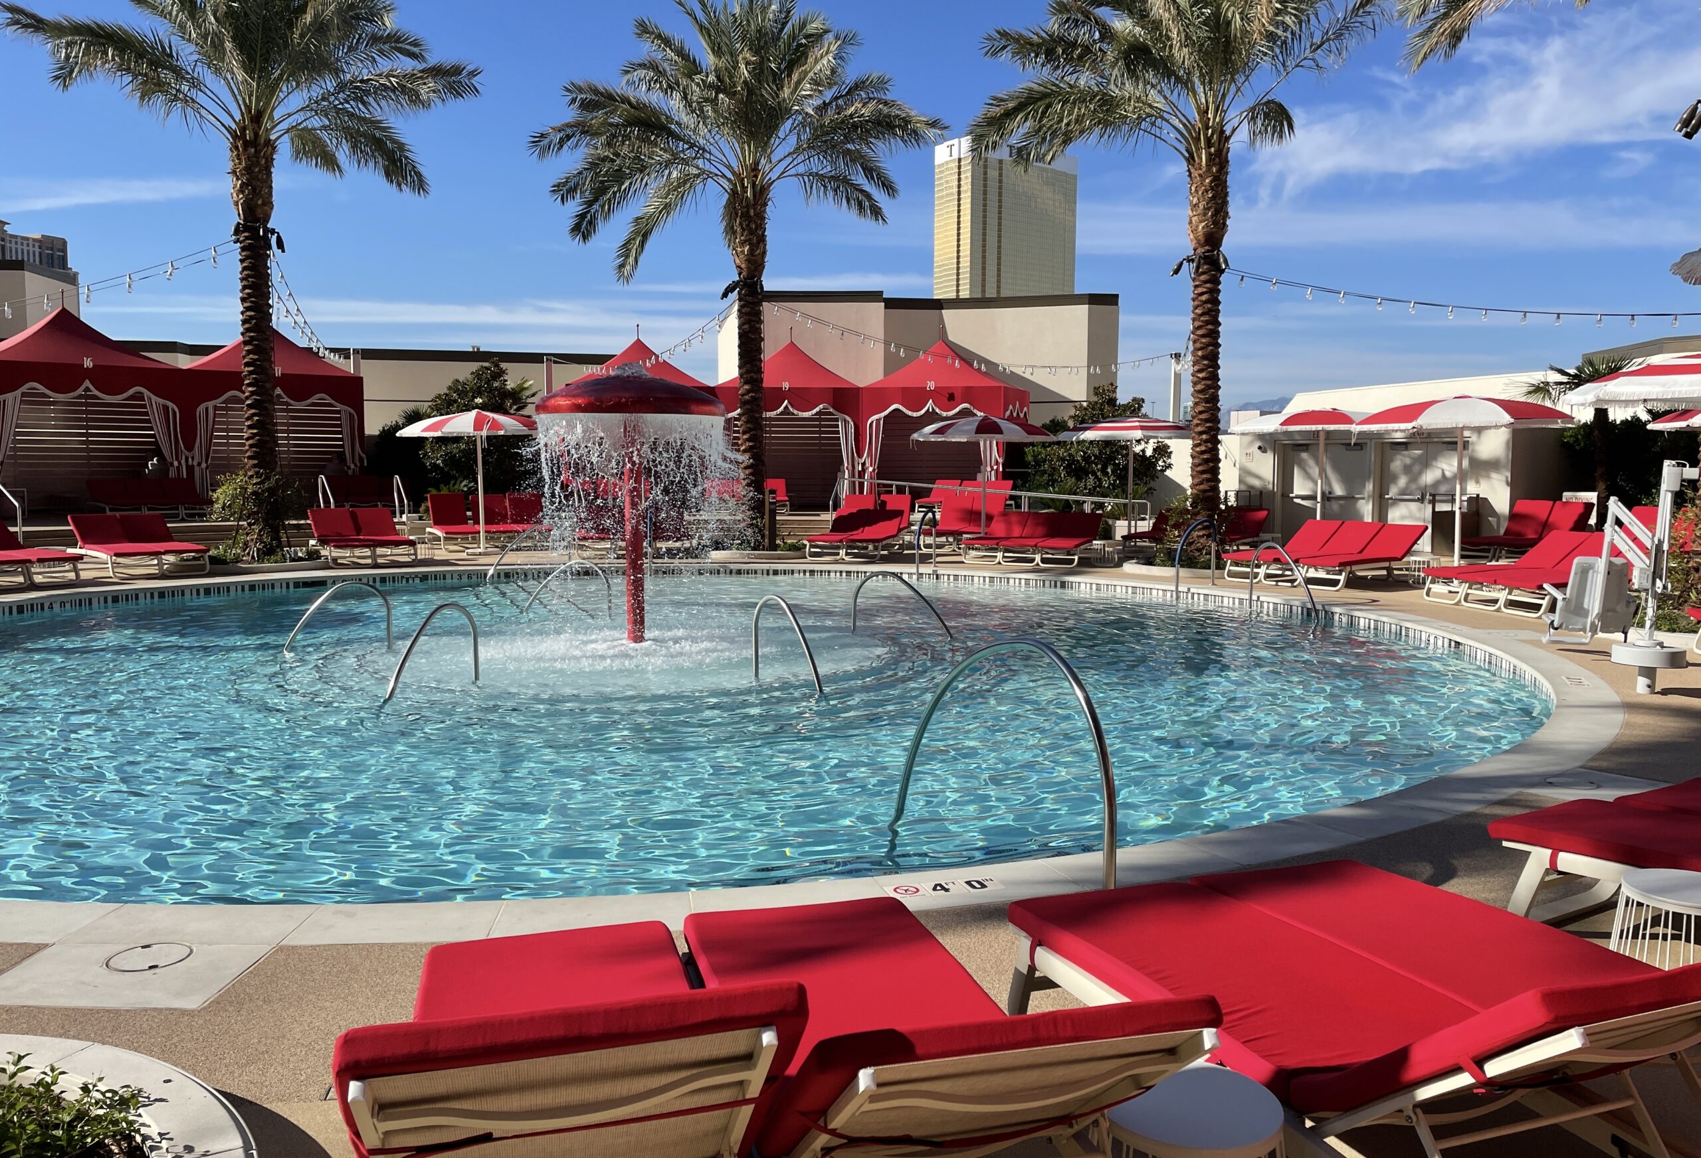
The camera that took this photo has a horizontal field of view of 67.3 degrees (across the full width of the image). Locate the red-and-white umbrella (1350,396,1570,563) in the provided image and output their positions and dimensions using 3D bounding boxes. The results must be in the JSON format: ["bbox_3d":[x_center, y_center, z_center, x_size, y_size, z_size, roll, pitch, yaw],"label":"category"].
[{"bbox_3d":[8.063,-1.173,16.908,2.850,2.540,2.850,0,5,0],"label":"red-and-white umbrella"}]

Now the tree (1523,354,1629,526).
[{"bbox_3d":[14.771,-2.524,25.075,2.700,3.850,2.700,3,6,30],"label":"tree"}]

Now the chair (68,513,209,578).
[{"bbox_3d":[-10.694,-0.536,19.183,1.880,0.870,1.302,4,7,41],"label":"chair"}]

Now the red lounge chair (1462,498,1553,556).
[{"bbox_3d":[11.290,-0.836,21.940,1.800,0.970,0.651,-3,6,-27],"label":"red lounge chair"}]

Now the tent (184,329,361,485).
[{"bbox_3d":[-12.866,-3.506,27.791,3.438,4.250,3.100,-4,6,-39],"label":"tent"}]

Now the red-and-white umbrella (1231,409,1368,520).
[{"bbox_3d":[7.528,-1.457,20.246,2.850,2.540,2.850,0,5,0],"label":"red-and-white umbrella"}]

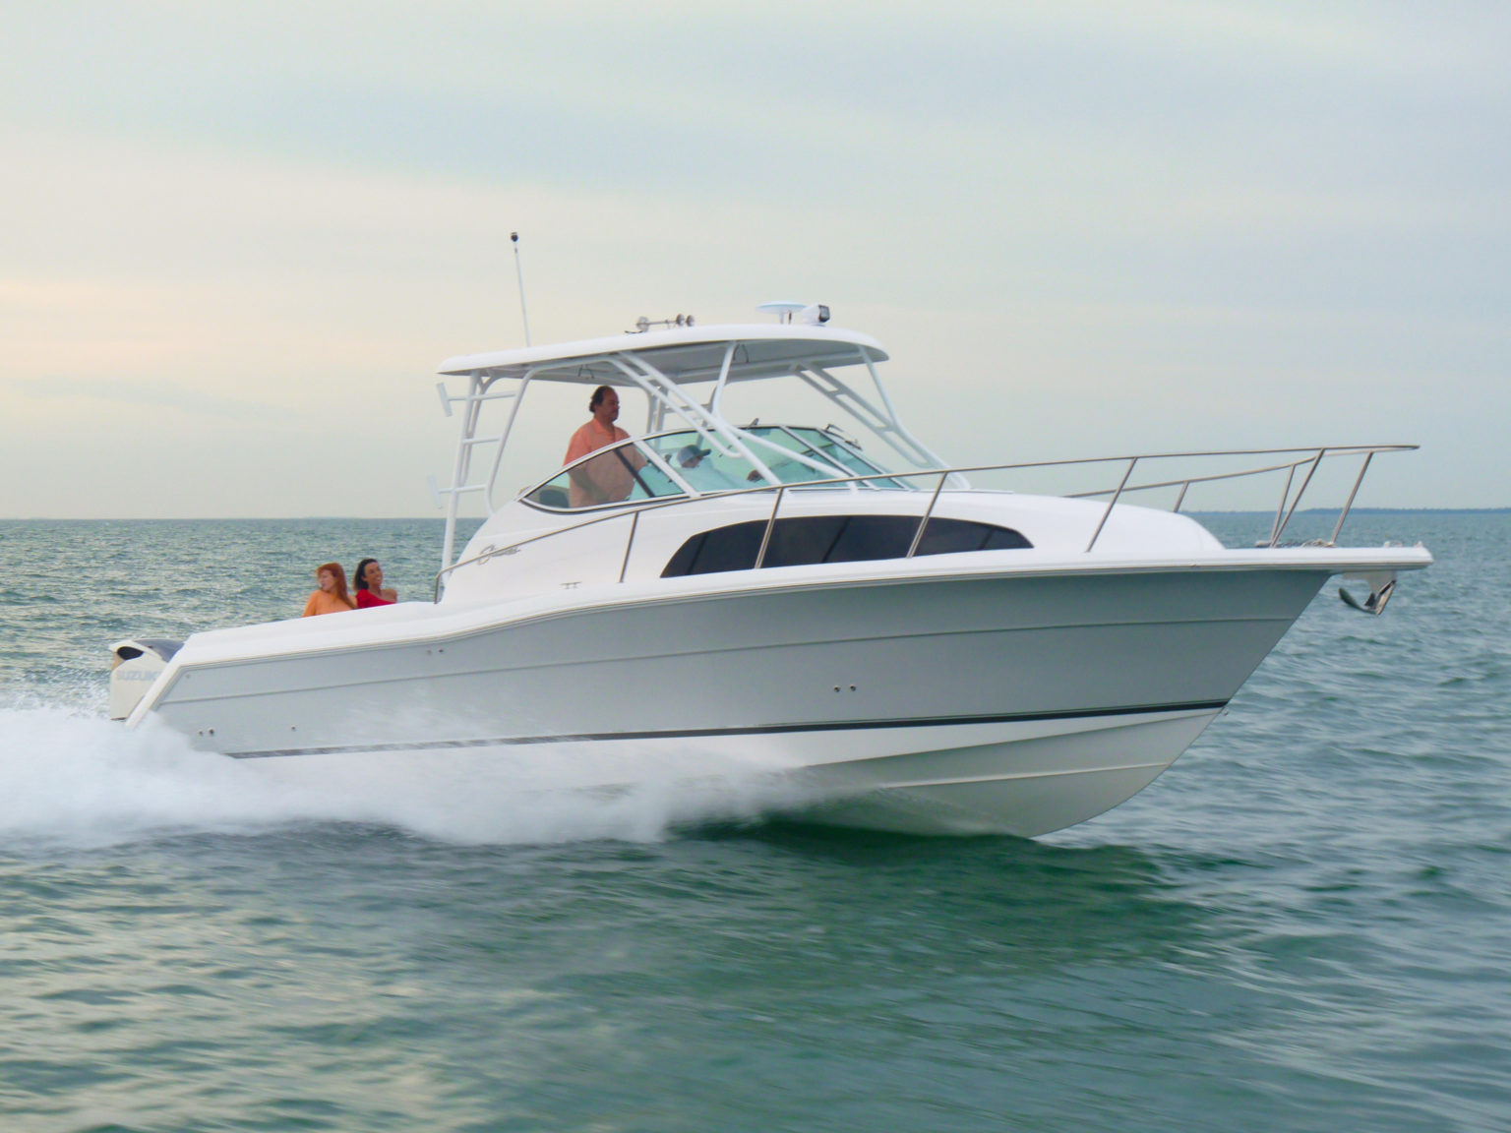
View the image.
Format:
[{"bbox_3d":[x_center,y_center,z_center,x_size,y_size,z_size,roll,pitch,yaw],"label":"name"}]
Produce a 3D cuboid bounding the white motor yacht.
[{"bbox_3d":[-0.030,0.092,28.762,11.000,3.850,3.400,-4,-2,36],"label":"white motor yacht"}]

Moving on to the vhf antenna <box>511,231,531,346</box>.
[{"bbox_3d":[-1.713,-2.037,29.107,0.050,0.860,0.050,-10,-5,36],"label":"vhf antenna"}]

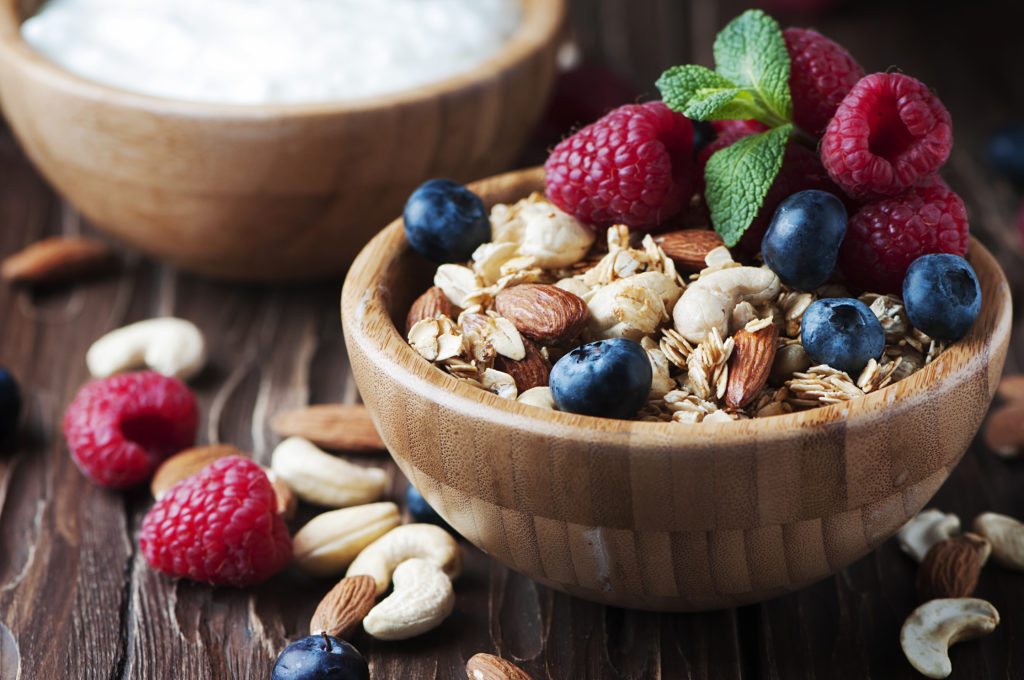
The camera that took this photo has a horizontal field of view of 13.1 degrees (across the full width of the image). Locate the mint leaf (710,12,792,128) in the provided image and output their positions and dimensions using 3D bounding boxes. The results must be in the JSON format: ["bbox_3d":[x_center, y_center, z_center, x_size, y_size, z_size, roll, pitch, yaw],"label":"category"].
[{"bbox_3d":[0.043,-0.050,0.808,0.014,0.004,0.022,-22,62,10],"label":"mint leaf"}]

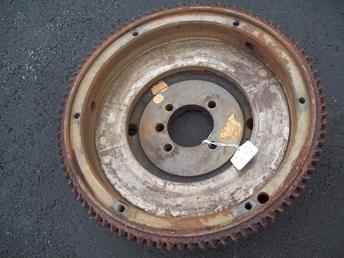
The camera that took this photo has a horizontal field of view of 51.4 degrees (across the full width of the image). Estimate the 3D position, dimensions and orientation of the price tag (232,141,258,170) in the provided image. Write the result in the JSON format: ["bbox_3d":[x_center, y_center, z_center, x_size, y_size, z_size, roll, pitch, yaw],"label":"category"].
[{"bbox_3d":[0.099,0.036,0.489,0.022,0.003,0.037,42,94,28],"label":"price tag"}]

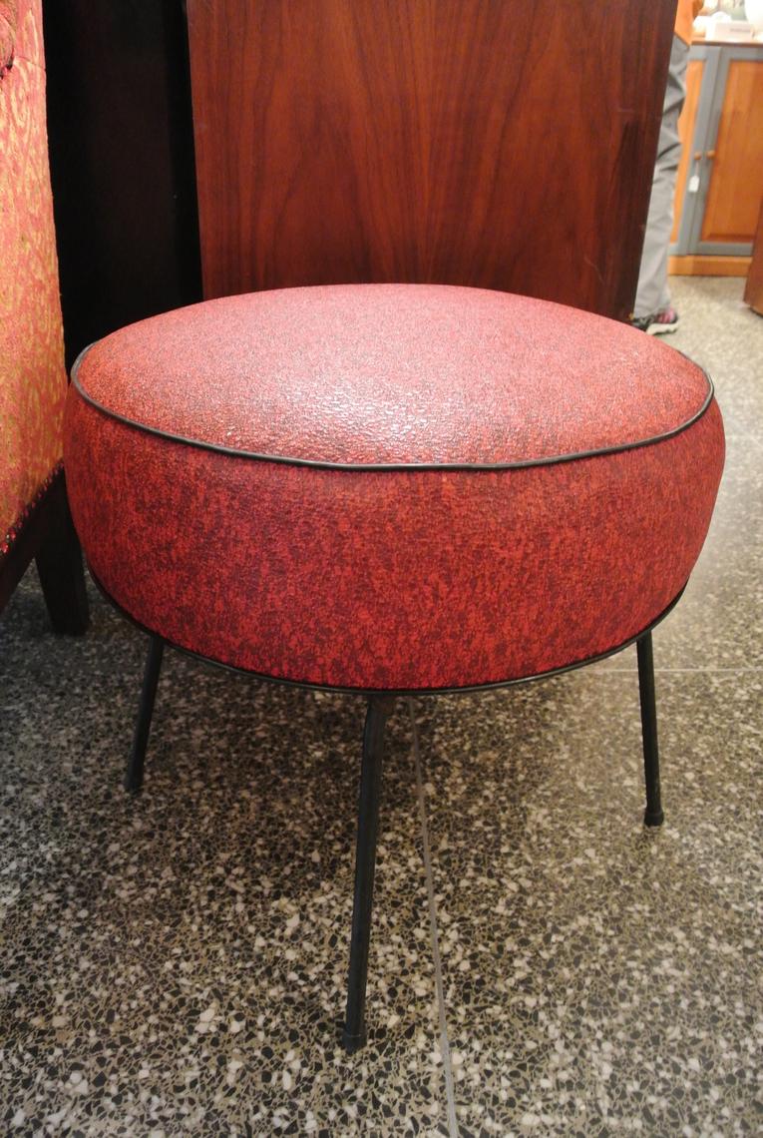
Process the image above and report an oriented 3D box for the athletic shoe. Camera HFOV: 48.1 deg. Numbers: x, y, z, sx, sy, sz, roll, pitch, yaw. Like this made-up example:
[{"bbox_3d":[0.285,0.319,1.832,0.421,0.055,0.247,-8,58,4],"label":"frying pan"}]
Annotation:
[{"bbox_3d":[0.855,-0.818,2.807,0.275,0.100,0.100,-8,28,-18],"label":"athletic shoe"}]

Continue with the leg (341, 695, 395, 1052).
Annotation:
[{"bbox_3d":[-0.010,0.199,0.555,0.033,0.272,0.075,3,27,5],"label":"leg"}]

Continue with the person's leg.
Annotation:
[{"bbox_3d":[0.846,-1.174,2.623,0.220,0.800,0.180,-8,28,-18],"label":"person's leg"}]

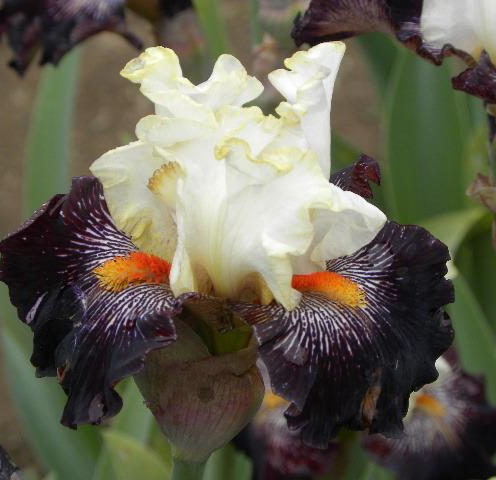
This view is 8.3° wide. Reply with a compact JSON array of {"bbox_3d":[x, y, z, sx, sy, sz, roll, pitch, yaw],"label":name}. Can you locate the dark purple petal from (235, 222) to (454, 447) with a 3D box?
[{"bbox_3d":[0.028,0.027,0.985,0.054,0.052,0.062,17,26,39],"label":"dark purple petal"}]

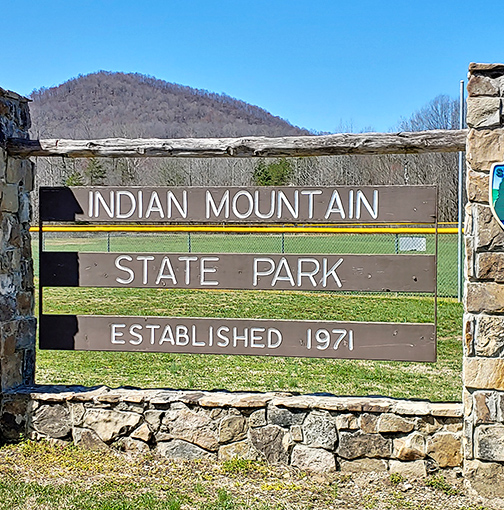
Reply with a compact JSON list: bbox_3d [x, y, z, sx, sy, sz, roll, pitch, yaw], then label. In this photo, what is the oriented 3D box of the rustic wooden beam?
[{"bbox_3d":[-0.174,-0.733,5.480,3.120,0.145,0.150,0,2,10],"label":"rustic wooden beam"}]

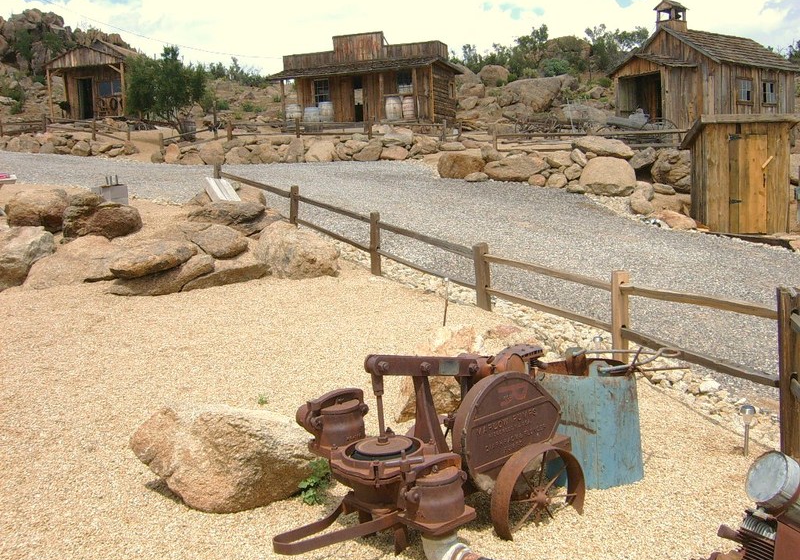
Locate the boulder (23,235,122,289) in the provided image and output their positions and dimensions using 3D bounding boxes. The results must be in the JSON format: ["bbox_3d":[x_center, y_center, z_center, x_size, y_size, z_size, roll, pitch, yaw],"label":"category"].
[{"bbox_3d":[-4.494,-0.247,11.100,1.345,0.660,1.100,-5,6,-22],"label":"boulder"}]

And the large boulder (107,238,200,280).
[{"bbox_3d":[-3.337,-0.291,10.950,1.194,0.480,0.800,-4,6,-17],"label":"large boulder"}]

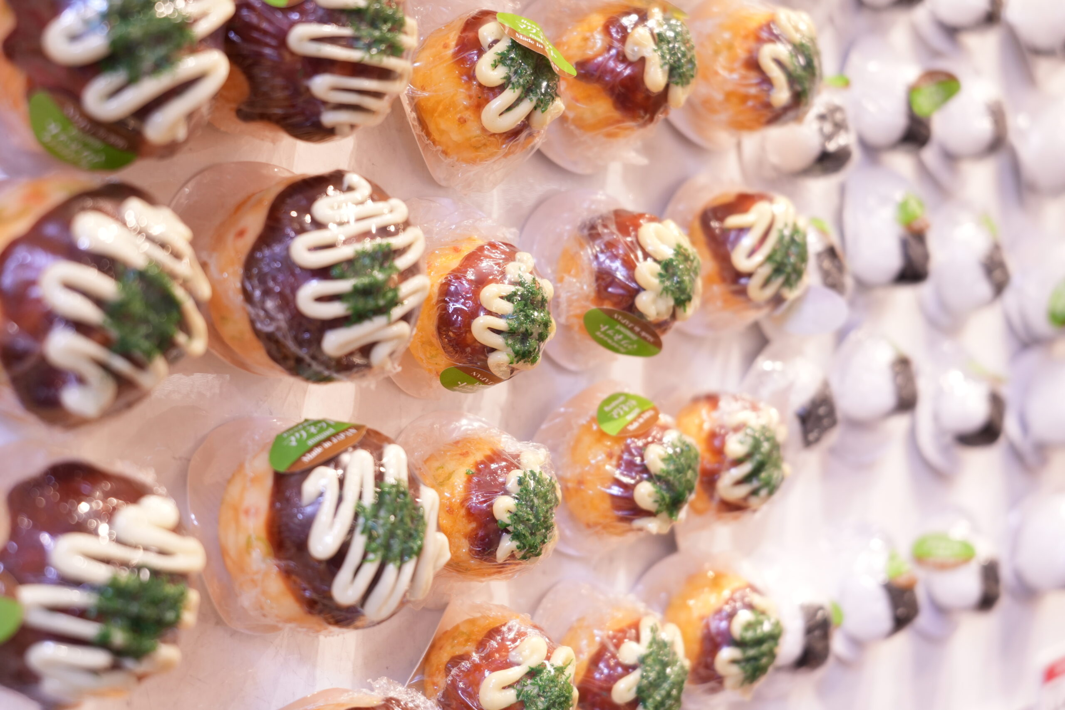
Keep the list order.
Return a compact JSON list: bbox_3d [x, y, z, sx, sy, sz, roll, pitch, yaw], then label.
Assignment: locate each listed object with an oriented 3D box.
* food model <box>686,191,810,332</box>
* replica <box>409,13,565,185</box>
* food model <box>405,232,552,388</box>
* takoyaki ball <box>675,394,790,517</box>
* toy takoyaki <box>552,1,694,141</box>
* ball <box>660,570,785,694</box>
[{"bbox_3d":[0.076,-0.035,0.606,0.040,0.043,0.043,6,8,36],"label":"food model"},{"bbox_3d":[-0.012,-0.073,0.480,0.040,0.043,0.043,6,8,36],"label":"replica"},{"bbox_3d":[-0.014,-0.012,0.490,0.040,0.043,0.043,6,8,36],"label":"food model"},{"bbox_3d":[0.070,0.035,0.611,0.040,0.043,0.043,6,8,36],"label":"takoyaki ball"},{"bbox_3d":[0.028,-0.087,0.538,0.040,0.043,0.043,6,8,36],"label":"toy takoyaki"},{"bbox_3d":[0.068,0.097,0.617,0.040,0.043,0.043,6,8,36],"label":"ball"}]

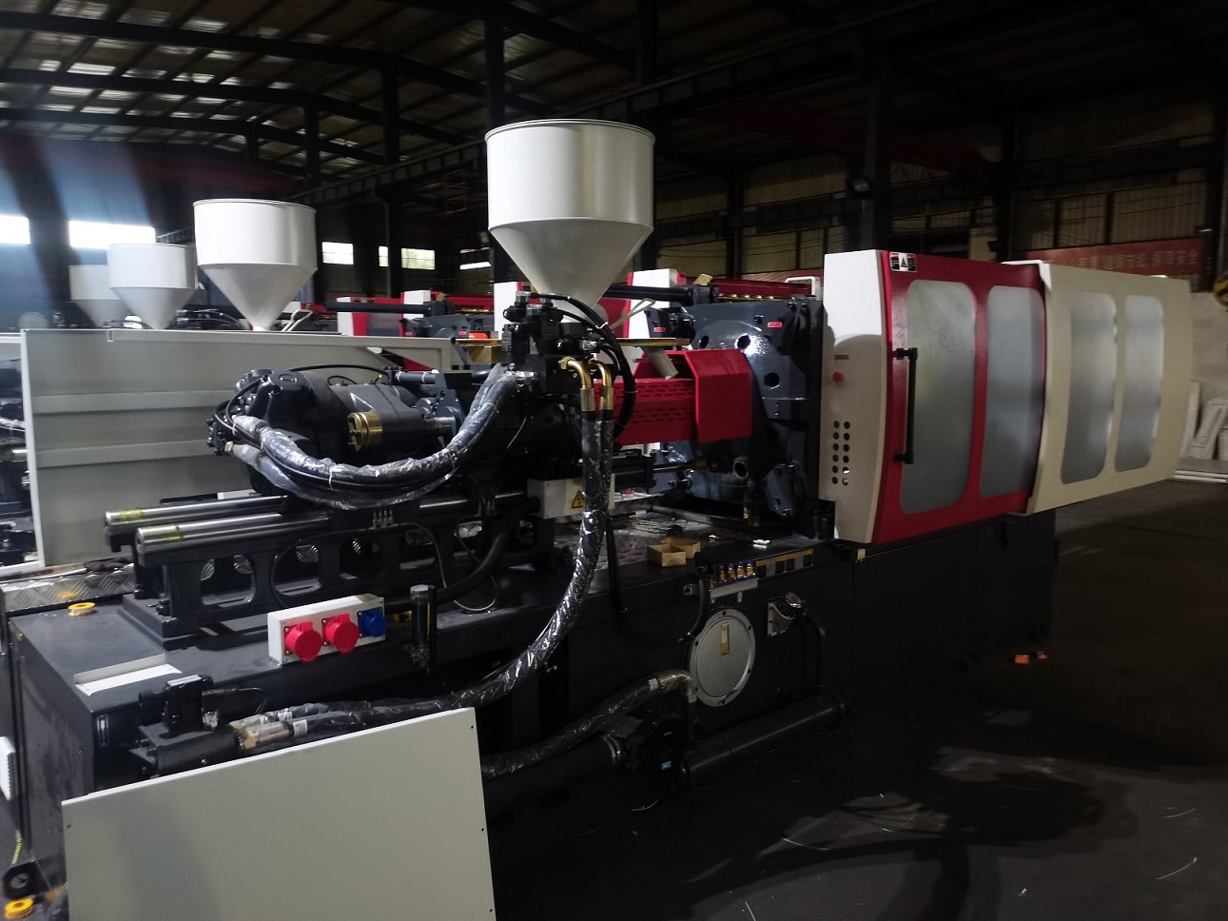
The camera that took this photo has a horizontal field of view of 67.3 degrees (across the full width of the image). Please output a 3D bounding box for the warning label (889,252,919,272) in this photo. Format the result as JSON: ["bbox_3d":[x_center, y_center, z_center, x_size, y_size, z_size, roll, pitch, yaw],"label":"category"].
[{"bbox_3d":[1.233,-0.843,3.925,0.196,0.076,0.004,-6,3,-41],"label":"warning label"}]

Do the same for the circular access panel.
[{"bbox_3d":[0.413,0.729,3.422,0.382,0.382,0.030,-6,10,-41],"label":"circular access panel"}]

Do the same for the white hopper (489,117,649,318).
[{"bbox_3d":[-0.164,-0.867,3.504,0.636,0.694,0.636,0,7,0],"label":"white hopper"}]

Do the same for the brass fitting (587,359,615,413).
[{"bbox_3d":[-0.063,-0.267,3.265,0.050,0.188,0.141,-6,10,-41],"label":"brass fitting"}]

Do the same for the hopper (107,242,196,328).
[{"bbox_3d":[-3.740,-1.379,7.509,0.636,0.694,0.636,-6,10,-41],"label":"hopper"}]

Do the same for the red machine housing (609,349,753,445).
[{"bbox_3d":[0.168,-0.266,3.882,0.865,0.387,0.392,-6,10,-41],"label":"red machine housing"}]

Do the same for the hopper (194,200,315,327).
[{"bbox_3d":[-2.061,-1.103,5.346,0.636,0.694,0.636,-6,10,-41],"label":"hopper"}]

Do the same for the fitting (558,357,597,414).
[{"bbox_3d":[-0.128,-0.263,3.207,0.050,0.188,0.141,-6,10,-41],"label":"fitting"}]

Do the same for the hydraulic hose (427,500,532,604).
[{"bbox_3d":[-0.423,0.284,2.933,0.392,0.302,0.111,-6,10,-41],"label":"hydraulic hose"}]

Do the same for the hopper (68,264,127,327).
[{"bbox_3d":[-5.141,-1.615,9.350,0.636,0.694,0.636,-6,10,-41],"label":"hopper"}]

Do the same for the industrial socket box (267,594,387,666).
[{"bbox_3d":[-0.739,0.447,2.422,0.287,0.126,0.146,-6,10,-41],"label":"industrial socket box"}]

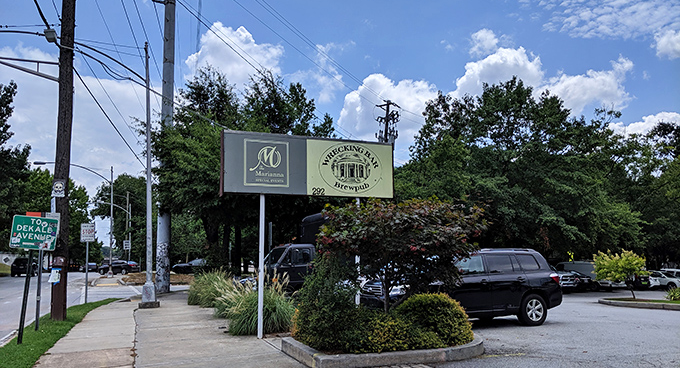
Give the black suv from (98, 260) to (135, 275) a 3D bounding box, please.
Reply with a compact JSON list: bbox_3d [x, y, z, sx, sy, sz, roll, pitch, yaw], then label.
[{"bbox_3d":[-25.775,9.753,62.000,4.700,1.700,1.880,-2,-8,3],"label":"black suv"}]

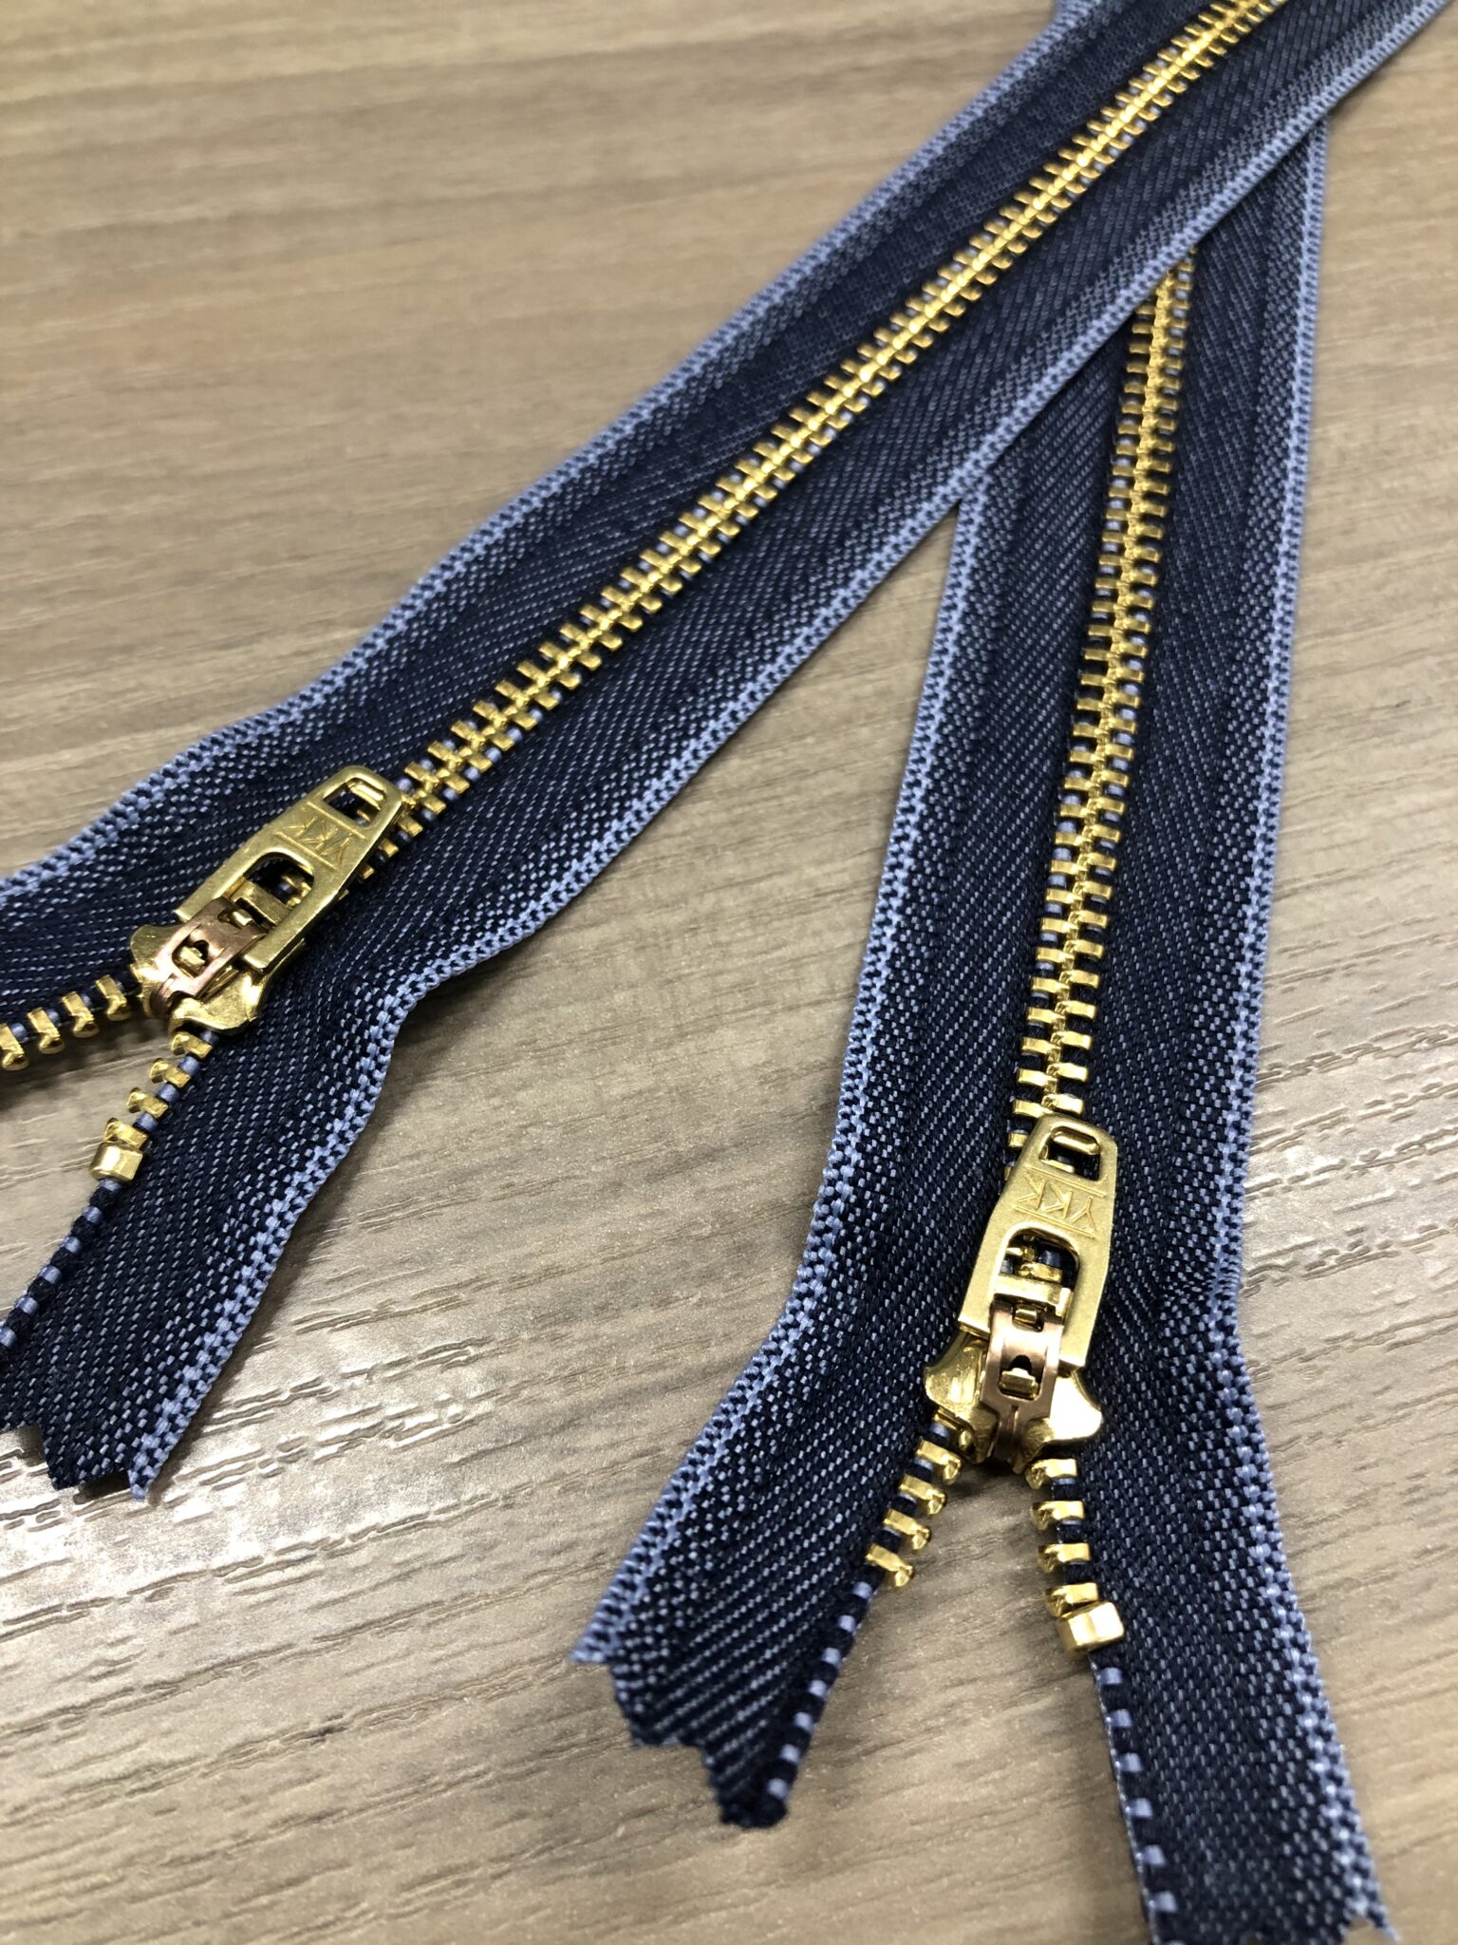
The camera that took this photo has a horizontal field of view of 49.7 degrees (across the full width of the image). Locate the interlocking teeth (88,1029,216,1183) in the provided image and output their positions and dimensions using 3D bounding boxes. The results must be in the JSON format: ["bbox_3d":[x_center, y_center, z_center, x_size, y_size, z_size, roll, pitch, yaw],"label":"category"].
[{"bbox_3d":[-0.041,0.010,0.114,0.003,0.003,0.012,22,67,12],"label":"interlocking teeth"}]

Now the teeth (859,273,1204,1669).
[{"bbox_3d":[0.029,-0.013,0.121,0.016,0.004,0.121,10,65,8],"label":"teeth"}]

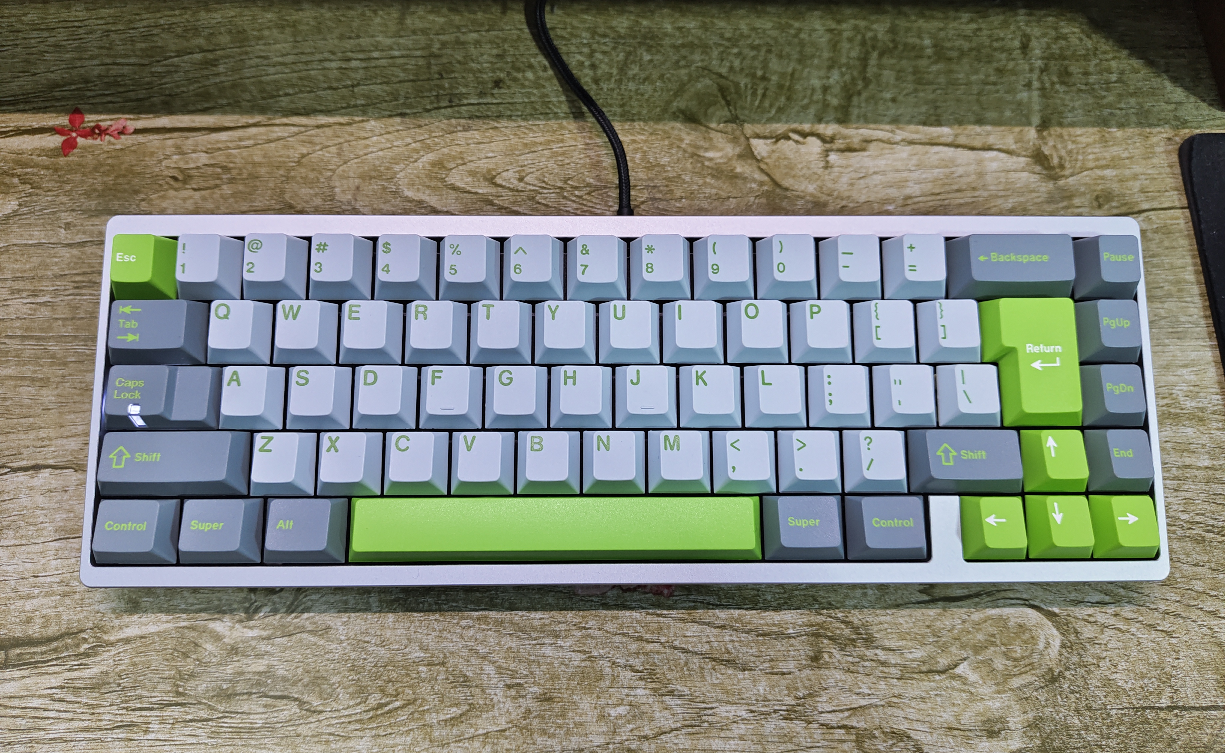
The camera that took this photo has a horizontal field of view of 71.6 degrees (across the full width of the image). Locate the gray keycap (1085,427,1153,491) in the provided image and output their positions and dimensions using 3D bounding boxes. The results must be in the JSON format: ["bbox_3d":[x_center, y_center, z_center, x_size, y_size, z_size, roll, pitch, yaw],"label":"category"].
[{"bbox_3d":[0.148,0.024,0.246,0.018,0.007,0.018,0,83,-1],"label":"gray keycap"}]

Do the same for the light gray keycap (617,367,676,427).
[{"bbox_3d":[0.010,0.006,0.246,0.018,0.007,0.018,0,82,-1],"label":"light gray keycap"}]

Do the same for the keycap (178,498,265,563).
[{"bbox_3d":[-0.111,0.044,0.238,0.023,0.008,0.018,0,83,-1],"label":"keycap"}]

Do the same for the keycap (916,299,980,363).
[{"bbox_3d":[0.100,-0.014,0.250,0.018,0.007,0.018,0,83,-1],"label":"keycap"}]

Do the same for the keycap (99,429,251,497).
[{"bbox_3d":[-0.126,0.025,0.241,0.042,0.008,0.018,0,82,-1],"label":"keycap"}]

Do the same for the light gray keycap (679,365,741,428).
[{"bbox_3d":[0.029,0.006,0.246,0.018,0.007,0.018,0,83,-1],"label":"light gray keycap"}]

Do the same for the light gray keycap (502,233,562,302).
[{"bbox_3d":[-0.024,-0.032,0.249,0.018,0.009,0.018,0,83,-1],"label":"light gray keycap"}]

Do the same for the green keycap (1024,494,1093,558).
[{"bbox_3d":[0.129,0.043,0.243,0.018,0.007,0.018,0,83,-1],"label":"green keycap"}]

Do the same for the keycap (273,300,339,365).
[{"bbox_3d":[-0.090,-0.013,0.246,0.018,0.007,0.018,0,83,-1],"label":"keycap"}]

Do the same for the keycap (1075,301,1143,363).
[{"bbox_3d":[0.148,-0.014,0.250,0.018,0.008,0.018,0,83,-1],"label":"keycap"}]

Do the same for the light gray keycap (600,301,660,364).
[{"bbox_3d":[0.005,-0.013,0.248,0.018,0.007,0.018,0,82,-1],"label":"light gray keycap"}]

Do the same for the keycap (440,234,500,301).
[{"bbox_3d":[-0.043,-0.032,0.249,0.018,0.009,0.018,0,82,-1],"label":"keycap"}]

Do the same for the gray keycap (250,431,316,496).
[{"bbox_3d":[-0.095,0.025,0.241,0.018,0.008,0.018,0,82,-1],"label":"gray keycap"}]

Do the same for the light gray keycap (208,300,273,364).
[{"bbox_3d":[-0.109,-0.013,0.246,0.018,0.007,0.018,0,83,-1],"label":"light gray keycap"}]

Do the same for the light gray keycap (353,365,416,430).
[{"bbox_3d":[-0.066,0.006,0.245,0.018,0.007,0.018,0,83,-1],"label":"light gray keycap"}]

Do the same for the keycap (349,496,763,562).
[{"bbox_3d":[-0.016,0.043,0.240,0.118,0.008,0.018,0,82,-1],"label":"keycap"}]

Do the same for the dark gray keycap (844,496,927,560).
[{"bbox_3d":[0.079,0.043,0.242,0.023,0.008,0.018,0,83,-1],"label":"dark gray keycap"}]

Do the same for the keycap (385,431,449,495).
[{"bbox_3d":[-0.057,0.025,0.242,0.018,0.008,0.018,0,83,-1],"label":"keycap"}]

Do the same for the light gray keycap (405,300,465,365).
[{"bbox_3d":[-0.052,-0.013,0.247,0.018,0.007,0.018,0,83,-1],"label":"light gray keycap"}]

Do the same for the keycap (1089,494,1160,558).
[{"bbox_3d":[0.148,0.043,0.243,0.018,0.008,0.018,0,83,-1],"label":"keycap"}]

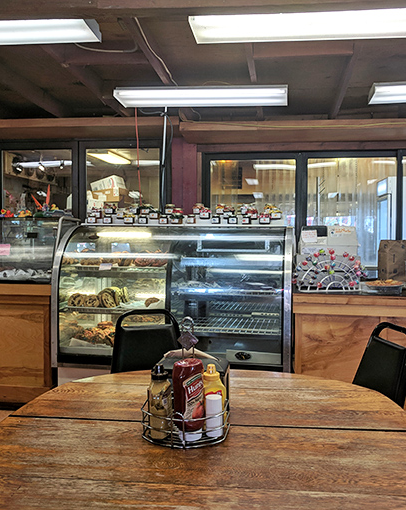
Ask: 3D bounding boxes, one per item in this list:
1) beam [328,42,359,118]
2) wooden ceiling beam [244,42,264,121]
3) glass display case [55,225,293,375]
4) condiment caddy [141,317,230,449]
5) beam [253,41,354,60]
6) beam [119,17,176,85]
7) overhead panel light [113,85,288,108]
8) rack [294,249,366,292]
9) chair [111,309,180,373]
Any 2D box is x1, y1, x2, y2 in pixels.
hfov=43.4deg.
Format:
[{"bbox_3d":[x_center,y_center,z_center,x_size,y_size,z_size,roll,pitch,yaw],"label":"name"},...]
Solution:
[{"bbox_3d":[0.967,-1.231,3.433,0.040,0.135,1.900,1,1,9],"label":"beam"},{"bbox_3d":[0.356,-1.242,3.531,0.041,0.135,1.900,1,1,9],"label":"wooden ceiling beam"},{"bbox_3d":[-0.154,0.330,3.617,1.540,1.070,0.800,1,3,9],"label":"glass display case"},{"bbox_3d":[-0.038,0.309,1.316,0.204,0.297,0.205,1,2,9],"label":"condiment caddy"},{"bbox_3d":[0.581,-1.231,2.963,0.574,0.130,0.046,1,1,9],"label":"beam"},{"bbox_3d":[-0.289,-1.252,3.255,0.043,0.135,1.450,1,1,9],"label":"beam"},{"bbox_3d":[-0.002,-1.161,3.734,1.230,0.080,0.270,1,3,9],"label":"overhead panel light"},{"bbox_3d":[0.848,0.106,3.470,0.450,0.275,0.170,1,2,1],"label":"rack"},{"bbox_3d":[-0.195,0.715,2.148,0.440,0.890,0.540,0,3,-16],"label":"chair"}]

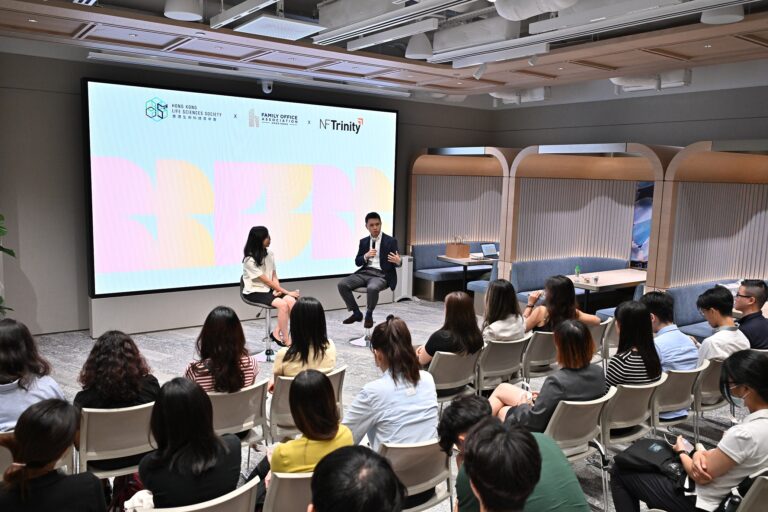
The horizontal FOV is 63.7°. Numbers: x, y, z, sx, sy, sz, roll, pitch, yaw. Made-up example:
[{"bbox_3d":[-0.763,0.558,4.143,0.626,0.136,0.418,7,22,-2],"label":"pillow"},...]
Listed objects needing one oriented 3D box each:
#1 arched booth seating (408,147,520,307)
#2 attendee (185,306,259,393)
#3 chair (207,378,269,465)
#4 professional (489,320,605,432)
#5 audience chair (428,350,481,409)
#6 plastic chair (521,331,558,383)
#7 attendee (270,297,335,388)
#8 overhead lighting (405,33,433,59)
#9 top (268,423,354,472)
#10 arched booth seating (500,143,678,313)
[{"bbox_3d":[1.783,-0.418,9.640,1.750,2.434,2.192,-3,9,-33],"label":"arched booth seating"},{"bbox_3d":[-1.089,0.885,3.839,0.460,1.220,0.800,-4,9,-35],"label":"attendee"},{"bbox_3d":[-1.020,1.105,3.761,0.490,0.810,0.550,-4,9,-35],"label":"chair"},{"bbox_3d":[0.930,0.947,3.898,0.500,1.200,0.860,-4,10,-37],"label":"professional"},{"bbox_3d":[0.401,1.023,4.676,0.490,0.810,0.550,-4,9,-35],"label":"audience chair"},{"bbox_3d":[1.244,0.965,5.295,0.490,0.810,0.550,-4,9,-35],"label":"plastic chair"},{"bbox_3d":[-0.651,0.858,4.136,0.460,1.220,0.800,-4,9,-34],"label":"attendee"},{"bbox_3d":[0.334,-1.973,5.675,0.285,0.270,0.285,2,8,0],"label":"overhead lighting"},{"bbox_3d":[-0.331,0.981,2.770,0.420,0.520,0.280,-3,9,-30],"label":"top"},{"bbox_3d":[2.982,-0.136,7.816,1.750,2.434,2.192,-3,9,-33],"label":"arched booth seating"}]

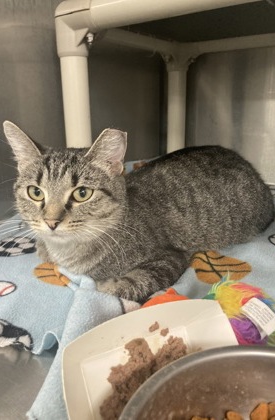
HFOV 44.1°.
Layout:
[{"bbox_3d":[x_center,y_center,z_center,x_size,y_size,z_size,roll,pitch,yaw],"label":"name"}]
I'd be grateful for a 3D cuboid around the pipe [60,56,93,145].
[{"bbox_3d":[-0.100,-0.135,0.579,0.042,0.233,0.042,16,24,41],"label":"pipe"}]

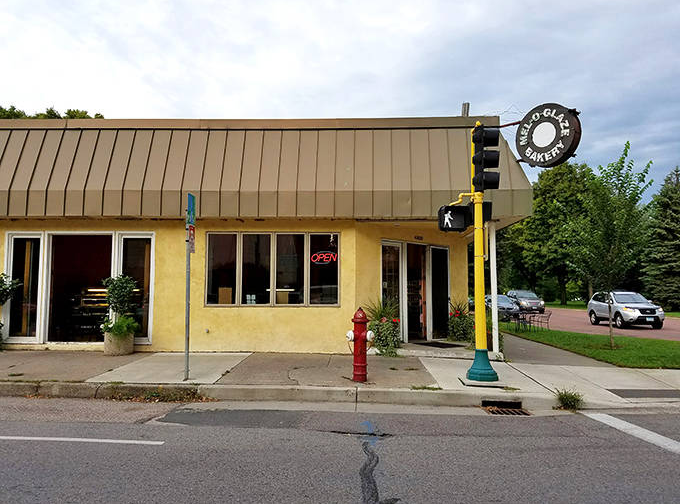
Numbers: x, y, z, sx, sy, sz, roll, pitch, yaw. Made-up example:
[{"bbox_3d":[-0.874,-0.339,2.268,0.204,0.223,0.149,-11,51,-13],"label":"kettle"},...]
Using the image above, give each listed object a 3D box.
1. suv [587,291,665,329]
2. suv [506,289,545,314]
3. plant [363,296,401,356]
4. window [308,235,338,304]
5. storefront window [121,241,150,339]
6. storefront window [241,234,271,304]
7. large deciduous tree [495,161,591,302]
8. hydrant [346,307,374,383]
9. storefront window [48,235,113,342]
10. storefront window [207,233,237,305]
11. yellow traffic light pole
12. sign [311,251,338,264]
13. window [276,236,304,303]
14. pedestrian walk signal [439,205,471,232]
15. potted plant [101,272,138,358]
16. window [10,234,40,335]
[{"bbox_3d":[13.987,2.826,25.189,1.890,1.750,4.670,0,-5,3],"label":"suv"},{"bbox_3d":[14.266,3.834,39.124,1.980,1.820,5.000,0,-4,8],"label":"suv"},{"bbox_3d":[0.962,1.682,11.556,0.860,1.300,0.800,0,-4,0],"label":"plant"},{"bbox_3d":[-0.362,0.377,11.388,0.701,1.619,0.100,0,-5,1],"label":"window"},{"bbox_3d":[-4.545,0.776,11.406,0.690,2.312,0.100,0,-5,1],"label":"storefront window"},{"bbox_3d":[-1.887,0.377,11.407,0.713,1.622,0.100,0,-5,1],"label":"storefront window"},{"bbox_3d":[24.501,-1.804,60.672,10.500,16.000,10.000,0,-5,1],"label":"large deciduous tree"},{"bbox_3d":[0.326,1.458,8.149,0.450,1.170,0.320,0,-5,1],"label":"hydrant"},{"bbox_3d":[-5.984,0.820,11.777,1.499,2.461,0.100,0,-4,1],"label":"storefront window"},{"bbox_3d":[-2.725,0.387,11.743,0.713,1.633,0.100,0,-4,1],"label":"storefront window"},{"bbox_3d":[2.328,-0.063,8.430,0.520,4.277,0.500,0,-4,6],"label":"yellow traffic light pole"},{"bbox_3d":[-0.357,0.136,11.800,0.635,0.306,0.060,0,-4,1],"label":"sign"},{"bbox_3d":[-1.121,0.377,11.397,0.701,1.621,0.100,0,-5,1],"label":"window"},{"bbox_3d":[1.922,-0.567,8.650,0.470,0.430,0.220,0,-5,1],"label":"pedestrian walk signal"},{"bbox_3d":[-4.836,1.360,11.228,0.835,1.752,0.780,0,-4,0],"label":"potted plant"},{"bbox_3d":[-7.302,0.812,11.801,0.716,2.328,0.100,0,-4,1],"label":"window"}]

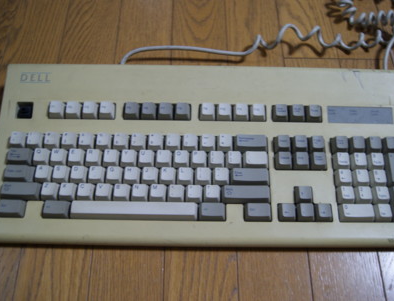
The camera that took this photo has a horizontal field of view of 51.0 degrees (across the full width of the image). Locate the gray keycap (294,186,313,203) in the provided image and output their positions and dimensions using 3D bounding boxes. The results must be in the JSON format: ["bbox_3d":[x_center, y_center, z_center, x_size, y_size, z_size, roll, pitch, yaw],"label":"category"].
[{"bbox_3d":[0.114,0.046,0.437,0.018,0.009,0.018,1,69,-1],"label":"gray keycap"}]

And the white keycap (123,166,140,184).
[{"bbox_3d":[-0.070,0.026,0.443,0.018,0.009,0.018,1,69,-1],"label":"white keycap"}]

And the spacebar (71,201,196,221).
[{"bbox_3d":[-0.065,0.062,0.426,0.132,0.009,0.018,1,69,-1],"label":"spacebar"}]

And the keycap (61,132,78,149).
[{"bbox_3d":[-0.142,-0.011,0.456,0.018,0.011,0.018,1,69,-1],"label":"keycap"}]

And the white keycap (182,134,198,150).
[{"bbox_3d":[-0.007,-0.009,0.453,0.018,0.011,0.018,1,68,-1],"label":"white keycap"}]

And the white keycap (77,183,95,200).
[{"bbox_3d":[-0.117,0.044,0.434,0.018,0.008,0.018,1,69,-1],"label":"white keycap"}]

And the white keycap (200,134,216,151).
[{"bbox_3d":[0.011,-0.008,0.456,0.018,0.009,0.018,1,69,-1],"label":"white keycap"}]

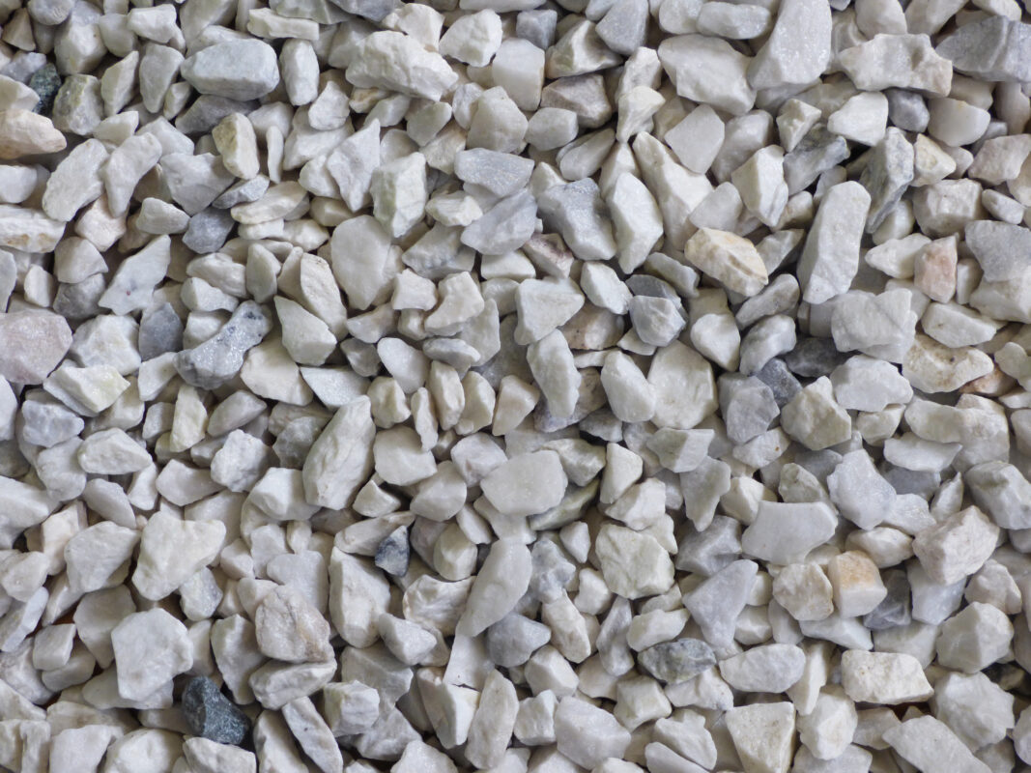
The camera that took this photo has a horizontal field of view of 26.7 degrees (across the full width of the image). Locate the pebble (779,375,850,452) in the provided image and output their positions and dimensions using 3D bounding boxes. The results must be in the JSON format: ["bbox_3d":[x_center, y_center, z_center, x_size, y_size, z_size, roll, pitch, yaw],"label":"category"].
[{"bbox_3d":[0.073,0.007,0.529,0.016,0.012,0.015,-28,81,-5],"label":"pebble"}]

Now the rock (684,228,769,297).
[{"bbox_3d":[0.053,-0.031,0.533,0.021,0.012,0.012,36,82,6],"label":"rock"}]

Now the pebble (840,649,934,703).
[{"bbox_3d":[0.089,0.070,0.518,0.022,0.012,0.012,5,80,1],"label":"pebble"}]

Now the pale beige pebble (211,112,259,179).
[{"bbox_3d":[-0.069,-0.060,0.540,0.009,0.009,0.017,-21,81,-4],"label":"pale beige pebble"}]

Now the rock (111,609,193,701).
[{"bbox_3d":[-0.086,0.064,0.517,0.018,0.012,0.021,-11,80,-2],"label":"rock"}]

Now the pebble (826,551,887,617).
[{"bbox_3d":[0.081,0.047,0.522,0.013,0.012,0.015,-24,81,-4],"label":"pebble"}]

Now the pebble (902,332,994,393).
[{"bbox_3d":[0.106,-0.005,0.535,0.021,0.011,0.015,22,81,4],"label":"pebble"}]

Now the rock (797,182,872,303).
[{"bbox_3d":[0.079,-0.035,0.534,0.013,0.012,0.032,19,81,3],"label":"rock"}]

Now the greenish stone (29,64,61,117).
[{"bbox_3d":[-0.120,-0.075,0.551,0.009,0.009,0.015,11,80,2],"label":"greenish stone"}]

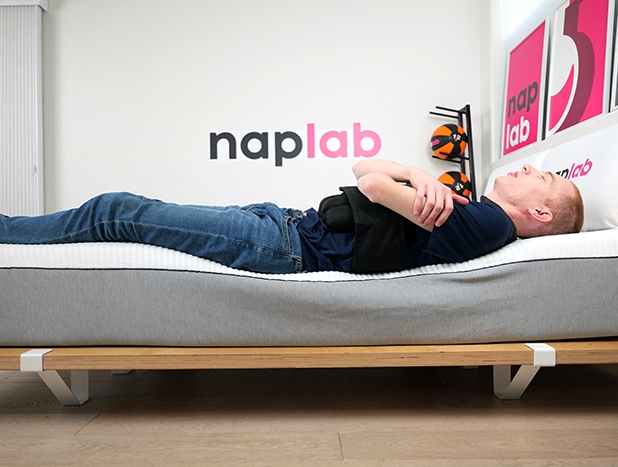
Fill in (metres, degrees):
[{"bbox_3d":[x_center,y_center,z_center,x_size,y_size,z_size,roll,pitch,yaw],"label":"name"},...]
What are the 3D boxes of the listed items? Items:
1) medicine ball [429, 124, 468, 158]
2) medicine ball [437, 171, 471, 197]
[{"bbox_3d":[0.932,-0.605,3.090,0.233,0.233,0.233,0,-1,0],"label":"medicine ball"},{"bbox_3d":[0.957,-0.292,3.090,0.233,0.233,0.233,0,-1,0],"label":"medicine ball"}]

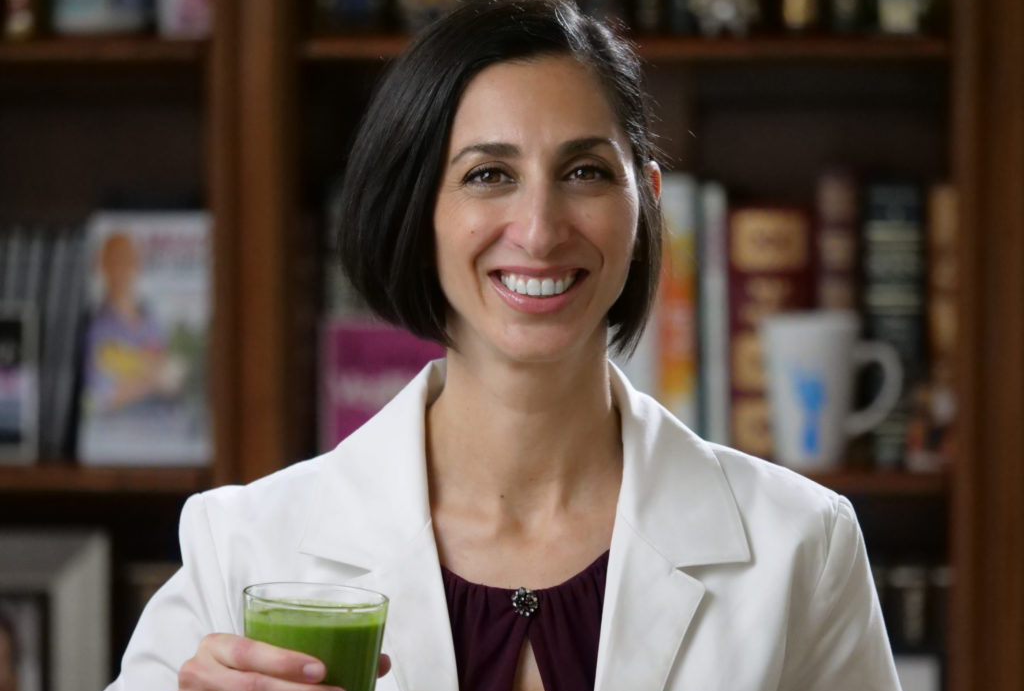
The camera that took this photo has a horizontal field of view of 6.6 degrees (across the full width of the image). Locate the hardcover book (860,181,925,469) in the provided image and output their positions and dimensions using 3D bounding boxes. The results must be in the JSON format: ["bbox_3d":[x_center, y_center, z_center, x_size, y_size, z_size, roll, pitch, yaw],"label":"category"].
[{"bbox_3d":[0.341,-0.023,8.045,0.056,0.258,0.190,0,3,0],"label":"hardcover book"}]

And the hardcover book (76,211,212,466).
[{"bbox_3d":[-0.317,-0.006,7.931,0.141,0.228,0.022,0,3,0],"label":"hardcover book"}]

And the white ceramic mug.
[{"bbox_3d":[0.282,0.038,7.874,0.124,0.141,0.088,0,3,0],"label":"white ceramic mug"}]

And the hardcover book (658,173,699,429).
[{"bbox_3d":[0.150,-0.028,8.045,0.035,0.263,0.190,0,3,0],"label":"hardcover book"}]

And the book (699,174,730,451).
[{"bbox_3d":[0.181,-0.024,8.045,0.027,0.256,0.190,0,3,0],"label":"book"}]

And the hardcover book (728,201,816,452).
[{"bbox_3d":[0.232,-0.013,8.035,0.078,0.234,0.170,0,3,0],"label":"hardcover book"}]

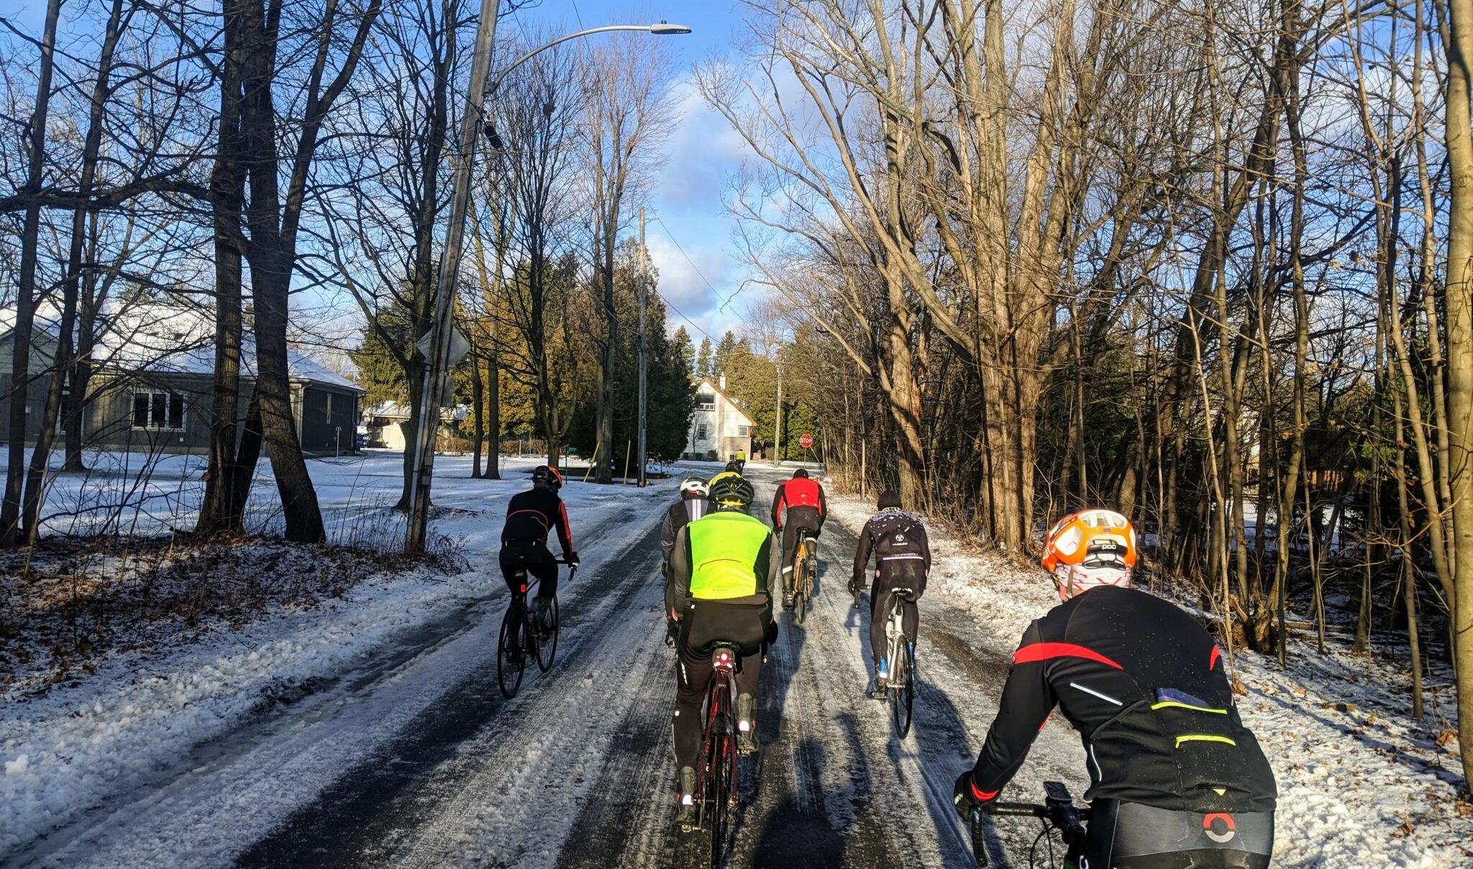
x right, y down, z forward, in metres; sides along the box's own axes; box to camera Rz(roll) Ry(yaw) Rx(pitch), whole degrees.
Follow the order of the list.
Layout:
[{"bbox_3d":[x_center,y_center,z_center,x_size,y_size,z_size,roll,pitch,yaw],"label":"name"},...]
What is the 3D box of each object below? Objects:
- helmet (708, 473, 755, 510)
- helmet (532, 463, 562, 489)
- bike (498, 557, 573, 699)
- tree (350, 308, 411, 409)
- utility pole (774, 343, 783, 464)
[{"bbox_3d":[-0.024,0.264,5.380,0.210,0.175,0.280,1,-1,-6],"label":"helmet"},{"bbox_3d":[-1.446,0.331,8.800,0.210,0.180,0.280,1,-1,25],"label":"helmet"},{"bbox_3d":[-1.560,1.400,8.720,0.430,0.980,1.670,2,-1,5],"label":"bike"},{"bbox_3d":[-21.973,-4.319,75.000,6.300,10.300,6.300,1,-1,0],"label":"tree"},{"bbox_3d":[3.305,-2.292,88.000,0.320,9.500,0.320,3,-1,0],"label":"utility pole"}]

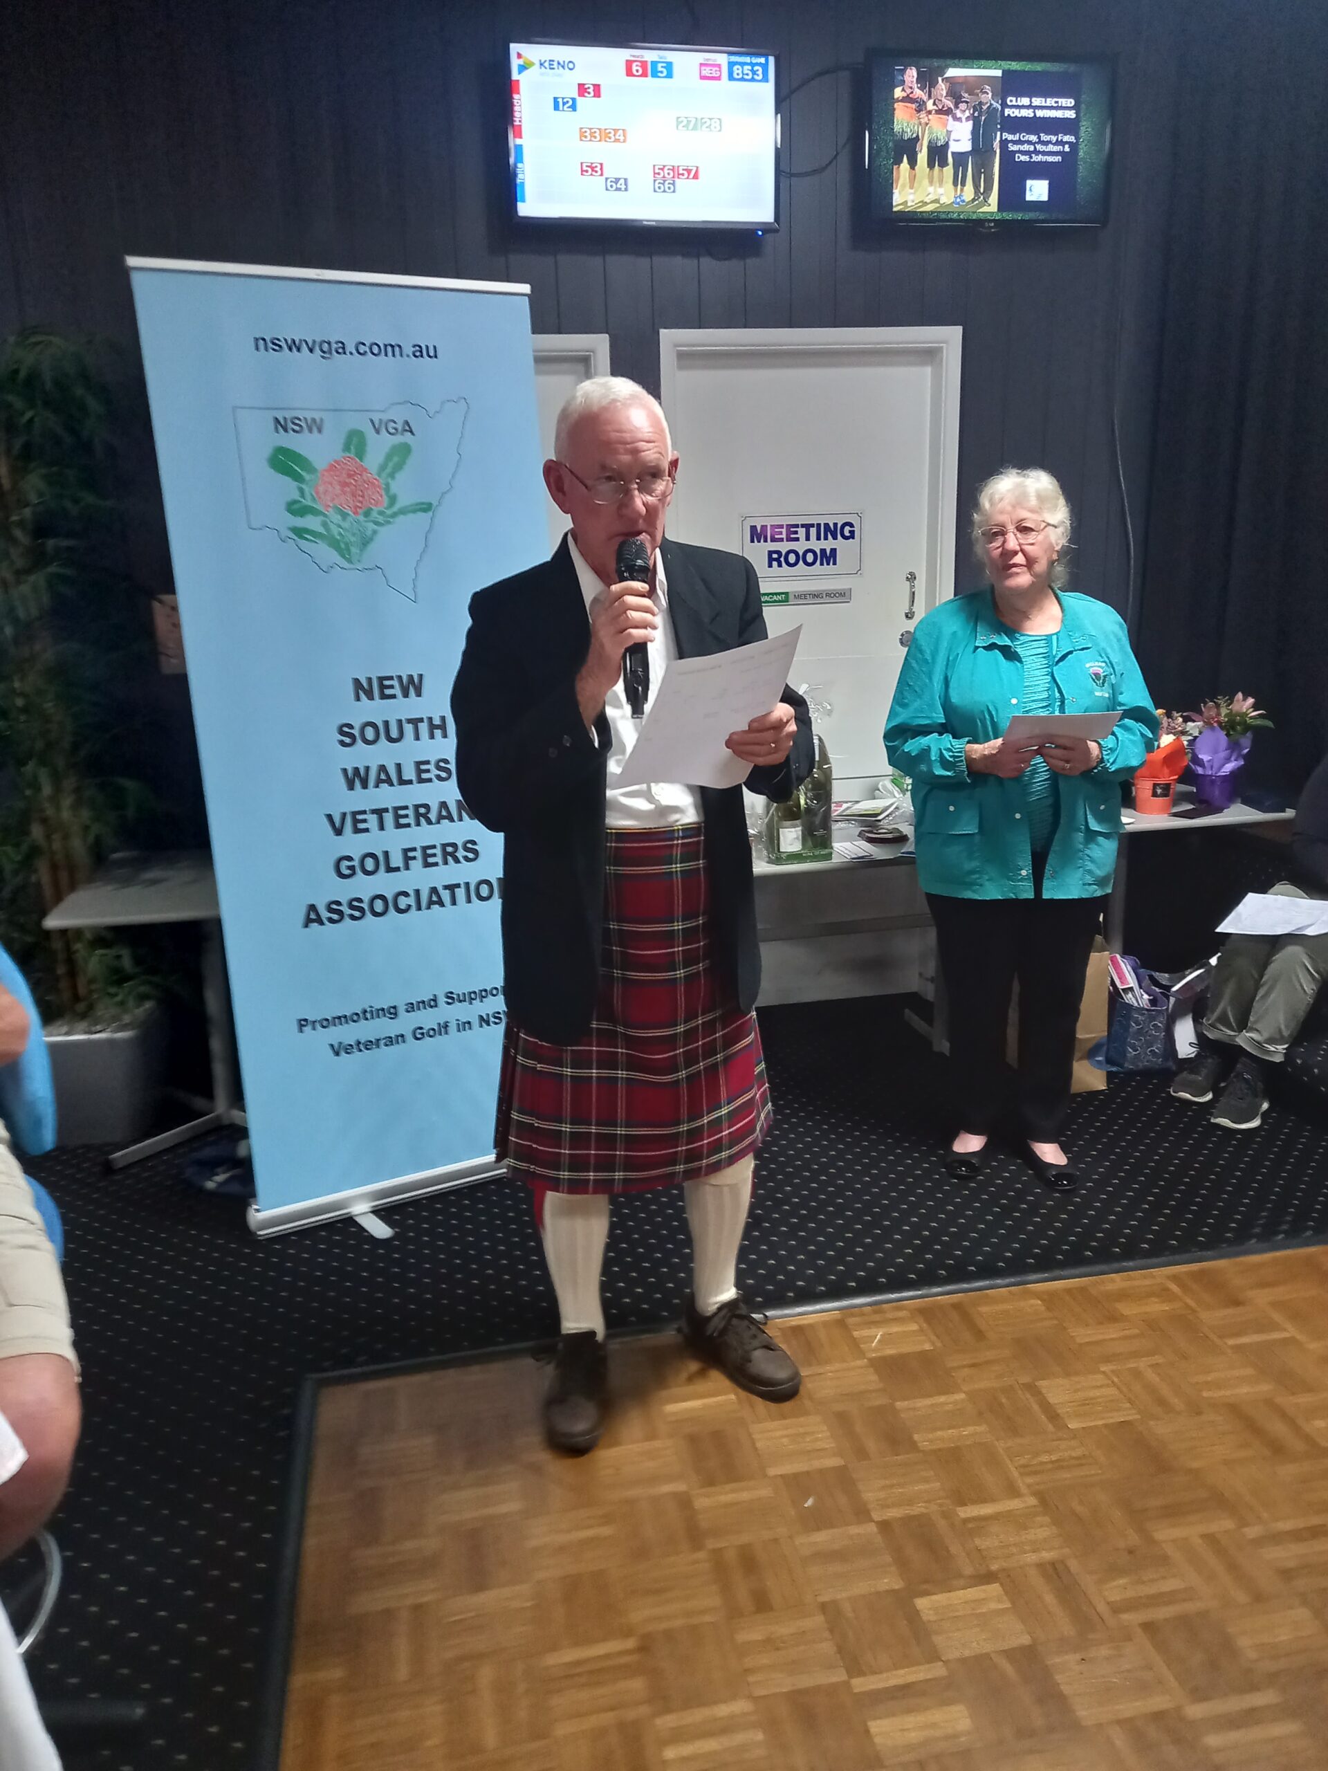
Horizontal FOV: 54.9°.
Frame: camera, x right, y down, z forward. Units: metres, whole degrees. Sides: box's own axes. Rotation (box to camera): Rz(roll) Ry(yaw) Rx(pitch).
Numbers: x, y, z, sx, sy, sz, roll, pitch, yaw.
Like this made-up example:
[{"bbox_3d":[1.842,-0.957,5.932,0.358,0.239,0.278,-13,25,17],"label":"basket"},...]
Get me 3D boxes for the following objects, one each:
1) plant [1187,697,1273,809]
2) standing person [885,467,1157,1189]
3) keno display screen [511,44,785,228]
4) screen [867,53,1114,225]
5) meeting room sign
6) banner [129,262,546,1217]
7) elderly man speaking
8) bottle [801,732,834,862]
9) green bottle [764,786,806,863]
[{"bbox_3d":[1.706,-0.416,3.860,0.267,0.322,0.240,-4,14,-10],"label":"plant"},{"bbox_3d":[0.810,-0.102,2.933,0.580,1.629,0.390,-3,14,-4],"label":"standing person"},{"bbox_3d":[-0.050,-1.966,3.376,0.725,0.430,0.070,-4,17,-11],"label":"keno display screen"},{"bbox_3d":[0.901,-2.065,3.563,0.735,0.435,0.070,-4,15,-10],"label":"screen"},{"bbox_3d":[0.430,-1.016,3.961,0.384,0.288,0.015,-4,14,-10],"label":"meeting room sign"},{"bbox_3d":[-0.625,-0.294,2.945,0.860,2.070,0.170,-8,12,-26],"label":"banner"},{"bbox_3d":[-0.044,0.078,2.111,0.570,1.725,0.430,-6,15,-16],"label":"elderly man speaking"},{"bbox_3d":[0.403,-0.248,3.338,0.085,0.296,0.085,-4,14,-10],"label":"bottle"},{"bbox_3d":[0.321,-0.235,3.299,0.076,0.295,0.076,-4,14,-10],"label":"green bottle"}]

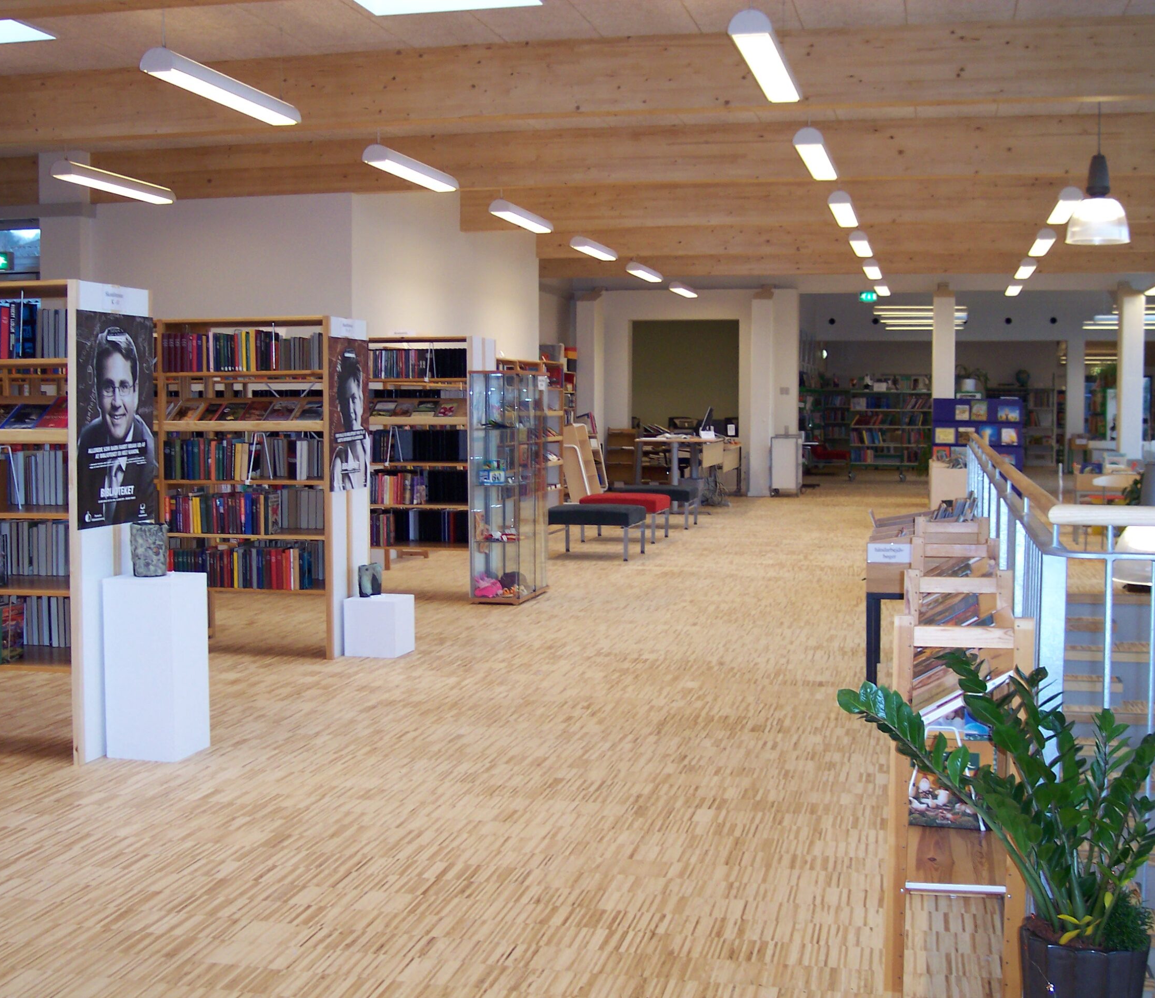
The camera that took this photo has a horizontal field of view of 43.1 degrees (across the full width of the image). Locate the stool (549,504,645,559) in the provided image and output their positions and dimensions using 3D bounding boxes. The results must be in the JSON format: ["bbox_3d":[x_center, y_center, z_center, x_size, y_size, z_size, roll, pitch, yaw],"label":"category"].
[{"bbox_3d":[0.196,0.292,13.594,0.760,0.476,0.753,1,4,14],"label":"stool"}]

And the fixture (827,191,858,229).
[{"bbox_3d":[2.313,-2.496,12.653,0.193,0.108,1.520,1,4,14],"label":"fixture"}]

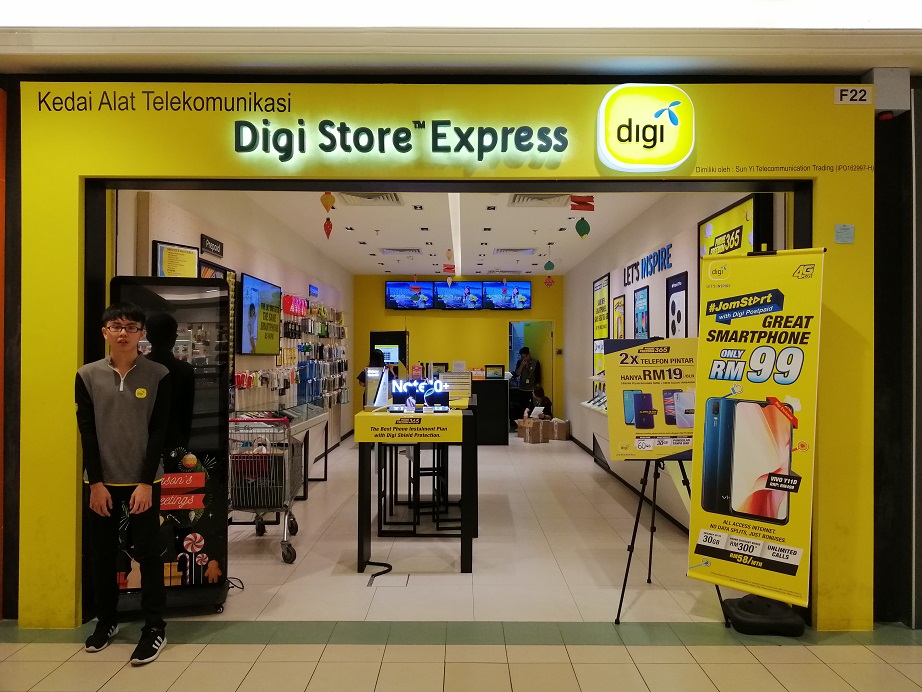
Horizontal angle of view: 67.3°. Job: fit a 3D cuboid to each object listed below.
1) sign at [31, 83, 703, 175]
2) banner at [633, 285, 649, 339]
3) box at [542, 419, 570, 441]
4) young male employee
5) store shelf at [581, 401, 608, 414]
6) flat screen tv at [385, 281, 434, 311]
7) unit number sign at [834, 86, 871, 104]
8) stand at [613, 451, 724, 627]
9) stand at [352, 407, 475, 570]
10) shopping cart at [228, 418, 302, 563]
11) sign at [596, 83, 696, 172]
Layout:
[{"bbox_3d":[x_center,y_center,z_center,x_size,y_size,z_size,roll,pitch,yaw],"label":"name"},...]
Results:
[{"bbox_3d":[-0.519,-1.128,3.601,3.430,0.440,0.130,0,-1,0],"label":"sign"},{"bbox_3d":[1.800,-0.147,6.890,0.030,0.850,0.600,0,-1,1],"label":"banner"},{"bbox_3d":[1.656,1.431,11.847,0.360,0.320,0.340,0,-1,20],"label":"box"},{"bbox_3d":[-1.662,0.642,3.430,0.450,1.720,0.340,0,-1,-16],"label":"young male employee"},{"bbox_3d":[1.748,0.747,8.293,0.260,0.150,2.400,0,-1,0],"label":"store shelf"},{"bbox_3d":[-0.948,-0.924,12.800,0.900,0.525,0.070,0,-1,0],"label":"flat screen tv"},{"bbox_3d":[2.084,-1.330,3.680,0.199,0.094,0.010,0,-1,0],"label":"unit number sign"},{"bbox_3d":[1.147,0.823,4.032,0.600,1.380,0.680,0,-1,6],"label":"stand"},{"bbox_3d":[-0.316,0.991,4.811,0.790,1.050,0.400,0,-1,0],"label":"stand"},{"bbox_3d":[-1.443,1.006,5.160,0.560,1.020,0.950,0,-1,-2],"label":"shopping cart"},{"bbox_3d":[0.956,-1.129,3.586,0.466,0.425,0.140,0,-1,0],"label":"sign"}]

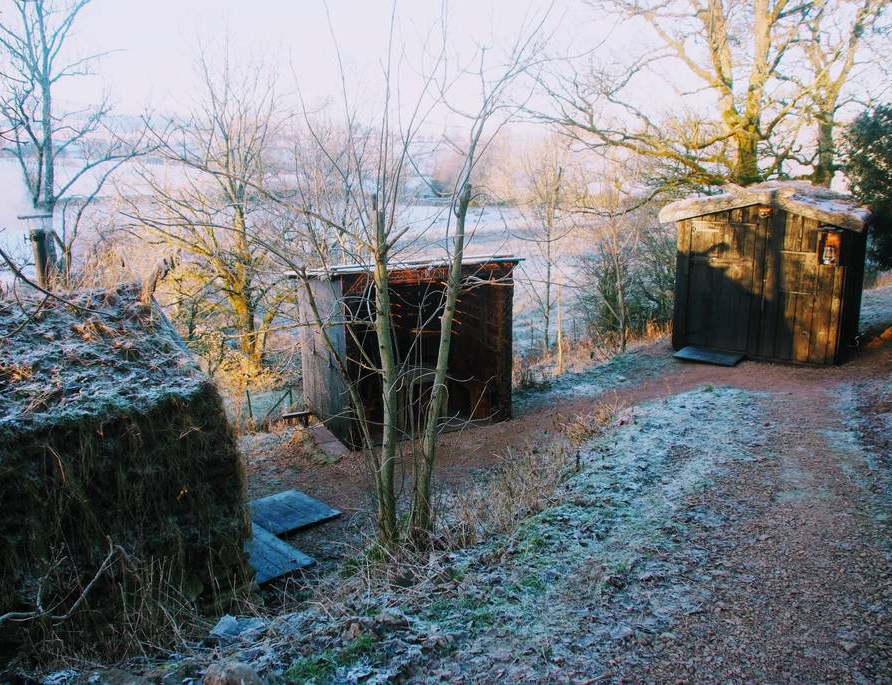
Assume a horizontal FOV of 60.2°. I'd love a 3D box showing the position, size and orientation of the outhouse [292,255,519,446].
[{"bbox_3d":[-0.560,-0.086,9.693,2.241,1.998,2.115,-7,14,-24],"label":"outhouse"}]

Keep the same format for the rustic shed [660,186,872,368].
[{"bbox_3d":[4.458,-1.076,10.782,2.475,2.288,1.737,8,15,33],"label":"rustic shed"}]

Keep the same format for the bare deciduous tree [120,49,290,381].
[{"bbox_3d":[-4.456,-2.234,14.344,3.161,6.063,3.161,-1,13,0],"label":"bare deciduous tree"}]

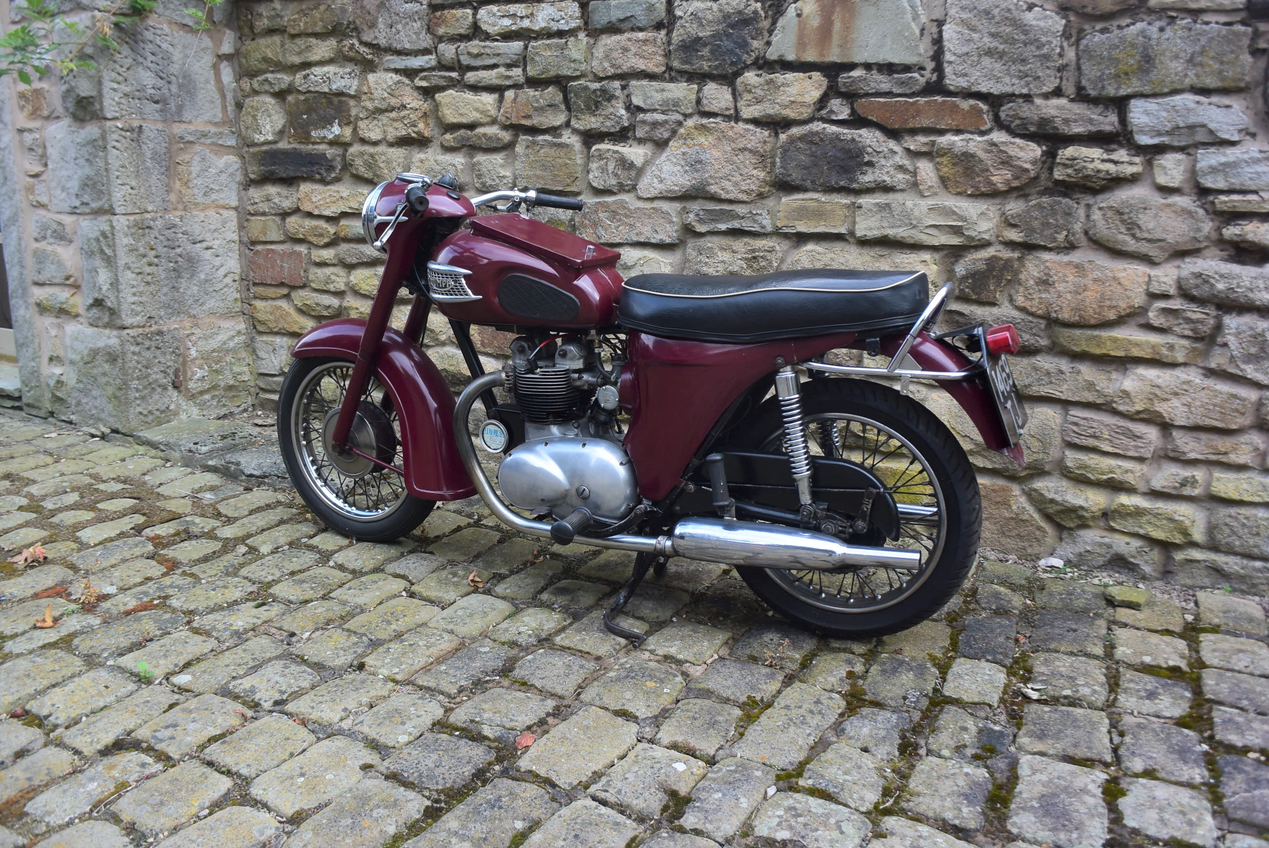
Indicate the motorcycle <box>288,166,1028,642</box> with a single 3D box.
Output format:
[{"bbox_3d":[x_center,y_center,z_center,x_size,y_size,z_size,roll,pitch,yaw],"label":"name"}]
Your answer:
[{"bbox_3d":[-0.130,-0.085,2.332,2.019,1.024,0.700,7,15,25],"label":"motorcycle"}]

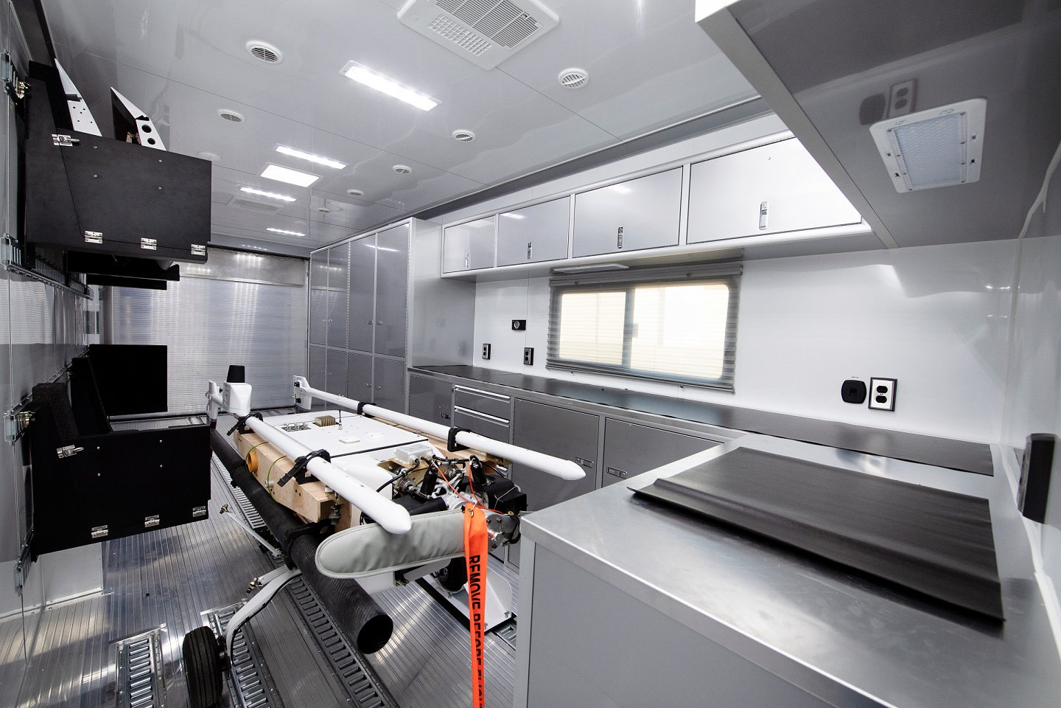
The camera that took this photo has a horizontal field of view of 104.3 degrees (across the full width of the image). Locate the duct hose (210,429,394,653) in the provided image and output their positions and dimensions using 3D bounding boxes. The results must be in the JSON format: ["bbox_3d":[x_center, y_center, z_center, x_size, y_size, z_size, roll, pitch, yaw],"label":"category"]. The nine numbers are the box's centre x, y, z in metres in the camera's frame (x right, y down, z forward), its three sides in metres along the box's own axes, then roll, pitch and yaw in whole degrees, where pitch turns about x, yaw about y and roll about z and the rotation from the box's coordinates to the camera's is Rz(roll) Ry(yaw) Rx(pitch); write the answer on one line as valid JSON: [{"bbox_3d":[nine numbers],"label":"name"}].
[{"bbox_3d":[-0.824,0.411,1.242,0.055,0.055,1.688,0,2,-44],"label":"duct hose"}]

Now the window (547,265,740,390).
[{"bbox_3d":[0.533,-0.156,2.288,0.060,0.585,1.180,0,4,-45],"label":"window"}]

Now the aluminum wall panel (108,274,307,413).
[{"bbox_3d":[-3.876,-0.095,5.159,1.920,1.660,0.050,0,4,-45],"label":"aluminum wall panel"}]

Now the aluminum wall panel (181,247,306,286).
[{"bbox_3d":[-3.820,-1.115,5.084,1.880,0.390,0.050,0,4,-45],"label":"aluminum wall panel"}]

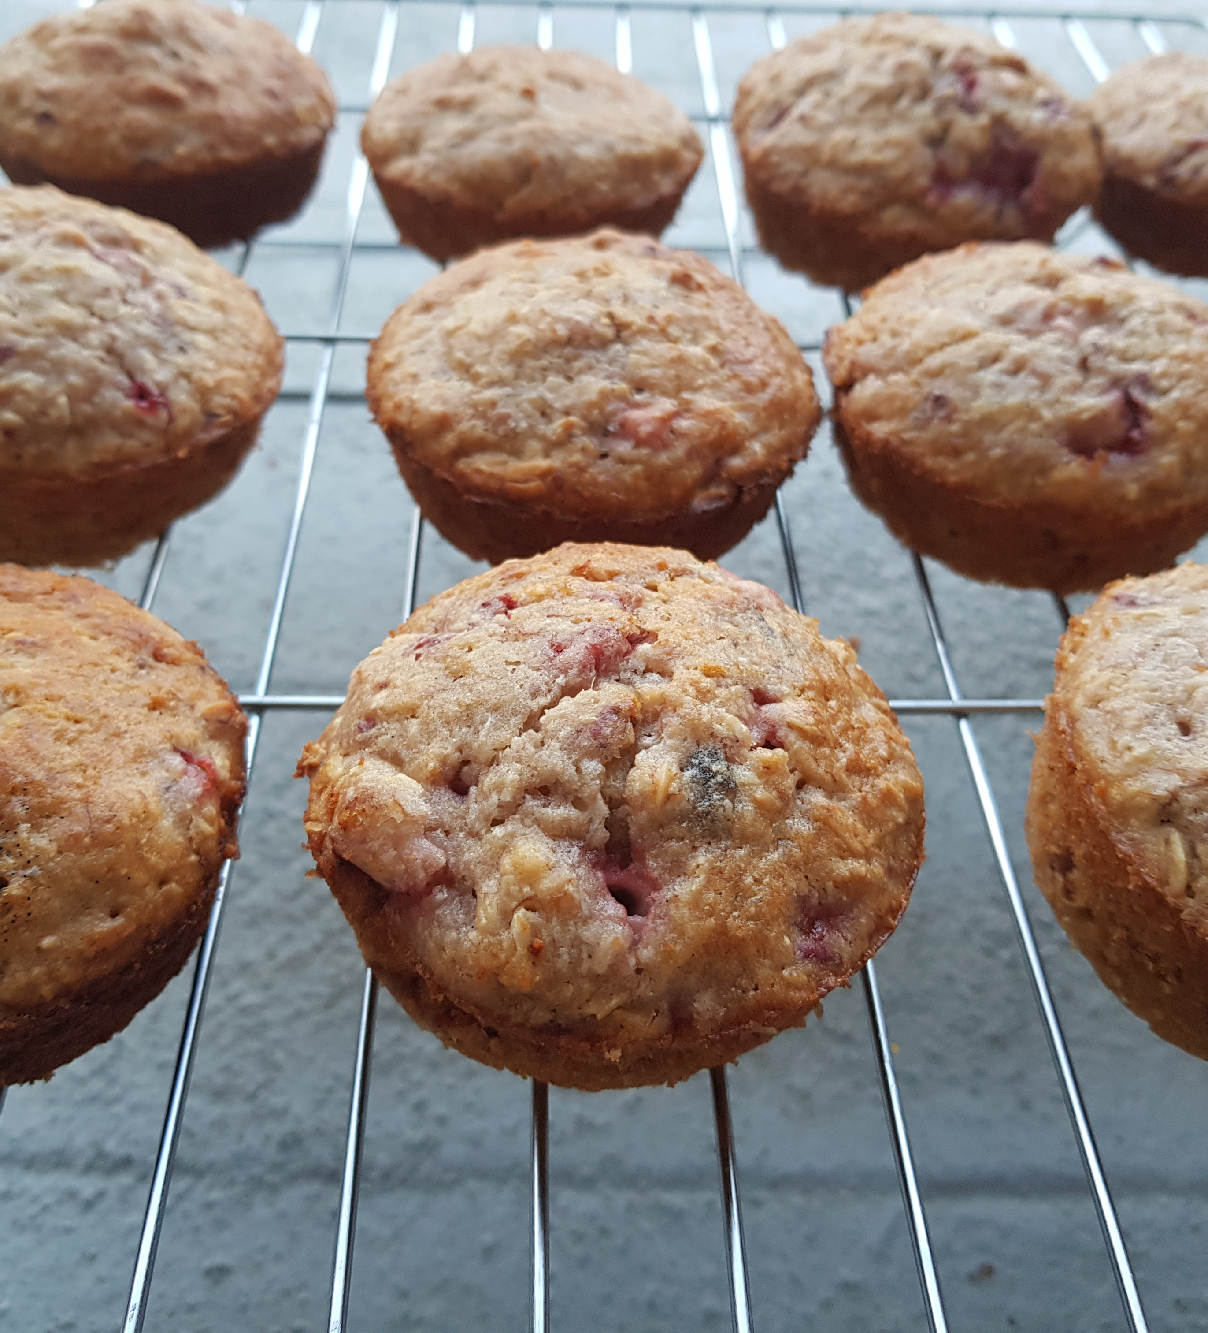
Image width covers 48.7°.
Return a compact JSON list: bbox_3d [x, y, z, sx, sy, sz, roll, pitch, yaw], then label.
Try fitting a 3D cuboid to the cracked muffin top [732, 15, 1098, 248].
[{"bbox_3d":[0.065,-0.116,0.276,0.078,0.022,0.078,0,47,-2],"label":"cracked muffin top"}]

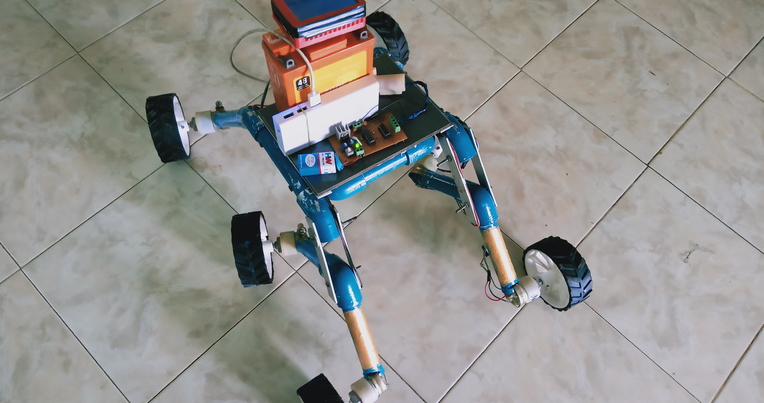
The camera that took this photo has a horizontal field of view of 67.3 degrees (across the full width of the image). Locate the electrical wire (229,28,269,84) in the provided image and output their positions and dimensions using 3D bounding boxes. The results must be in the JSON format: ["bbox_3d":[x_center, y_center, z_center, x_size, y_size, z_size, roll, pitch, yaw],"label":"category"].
[{"bbox_3d":[-0.156,-0.176,0.691,0.045,0.080,0.036,-28,70,-17],"label":"electrical wire"}]

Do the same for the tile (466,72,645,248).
[{"bbox_3d":[0.284,-0.068,1.059,0.300,0.009,0.300,42,69,15],"label":"tile"}]

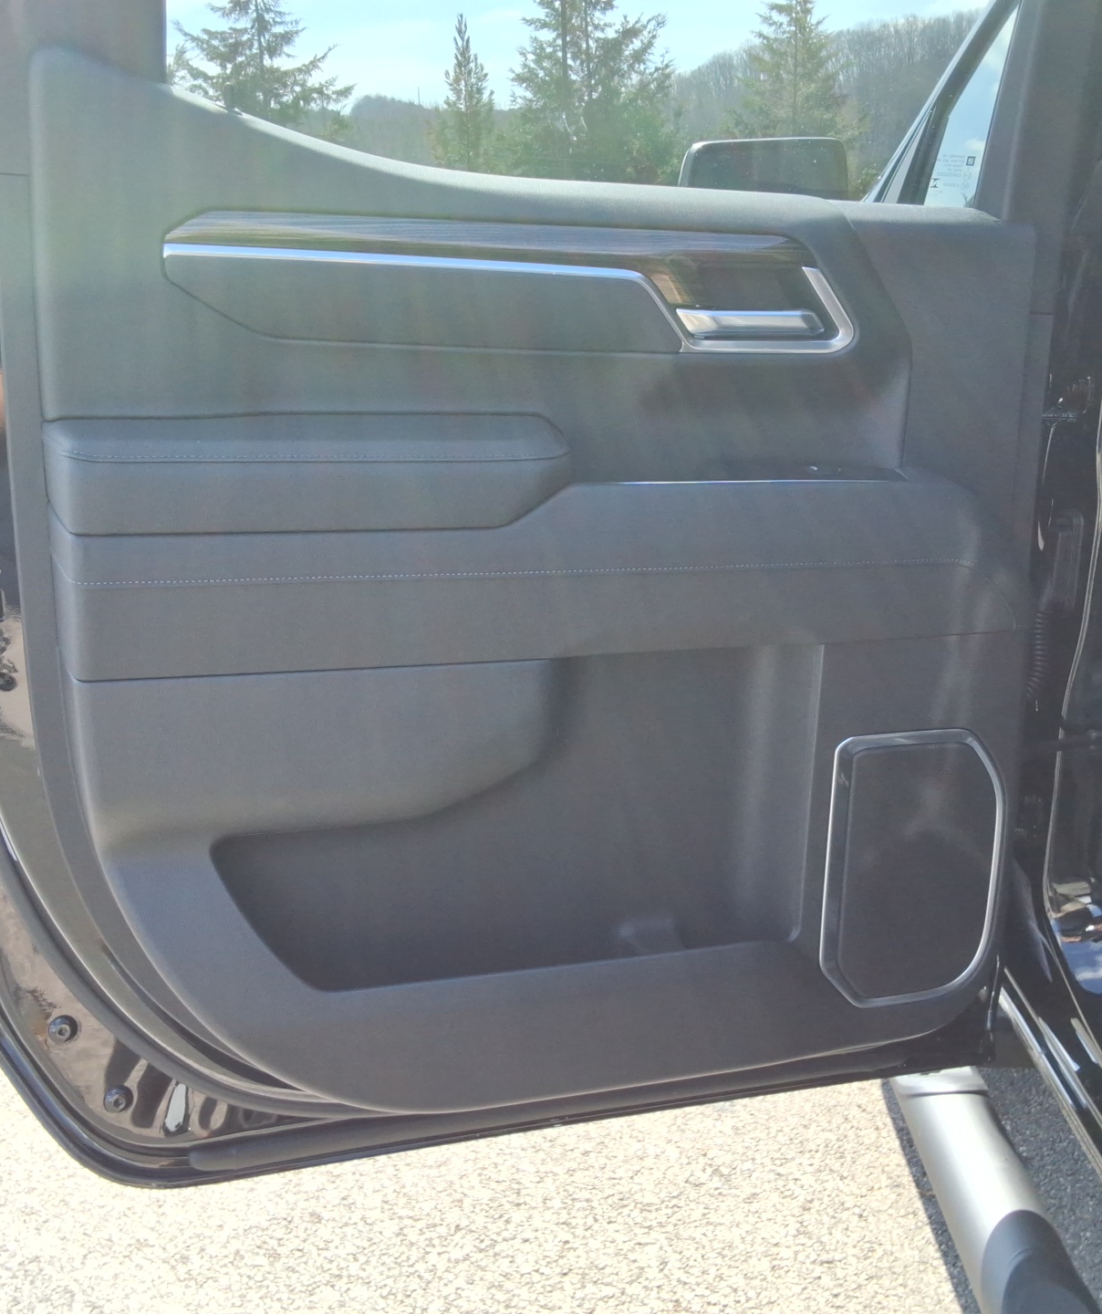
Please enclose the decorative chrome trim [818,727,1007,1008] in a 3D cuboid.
[{"bbox_3d":[0.384,0.224,1.493,0.213,0.310,0.025,-3,16,-17],"label":"decorative chrome trim"}]

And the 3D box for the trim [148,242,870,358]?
[{"bbox_3d":[-0.012,-0.303,1.217,0.618,0.078,0.035,-3,16,-17],"label":"trim"}]

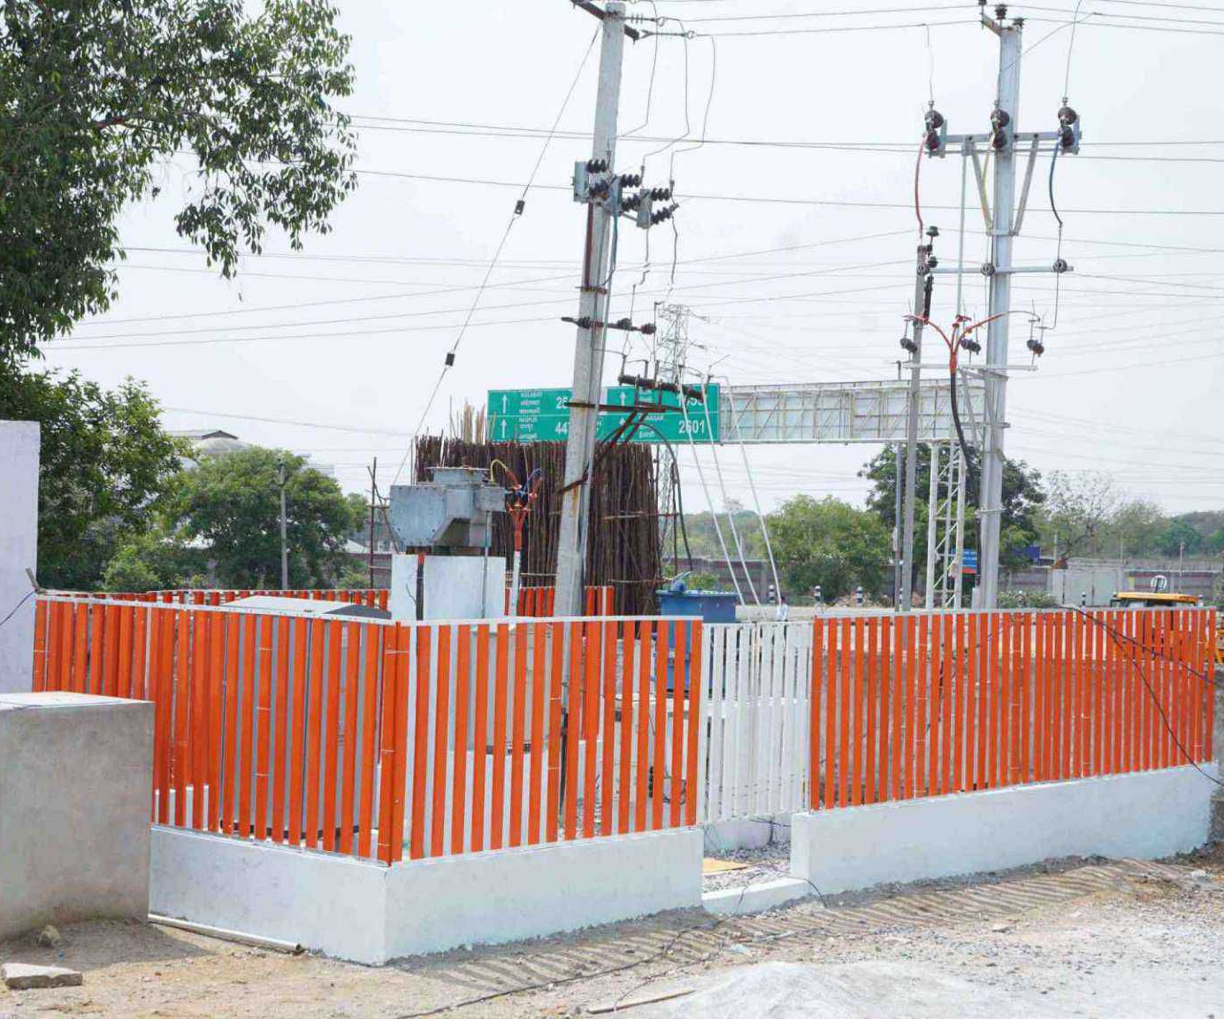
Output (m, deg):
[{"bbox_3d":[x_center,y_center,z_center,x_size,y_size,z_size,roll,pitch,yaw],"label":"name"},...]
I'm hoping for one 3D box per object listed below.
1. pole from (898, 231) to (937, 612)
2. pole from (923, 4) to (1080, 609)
[{"bbox_3d":[3.664,-0.065,26.969,0.250,6.620,0.250,2,-1,0],"label":"pole"},{"bbox_3d":[2.956,-0.773,17.000,1.150,6.200,0.550,2,-1,18],"label":"pole"}]

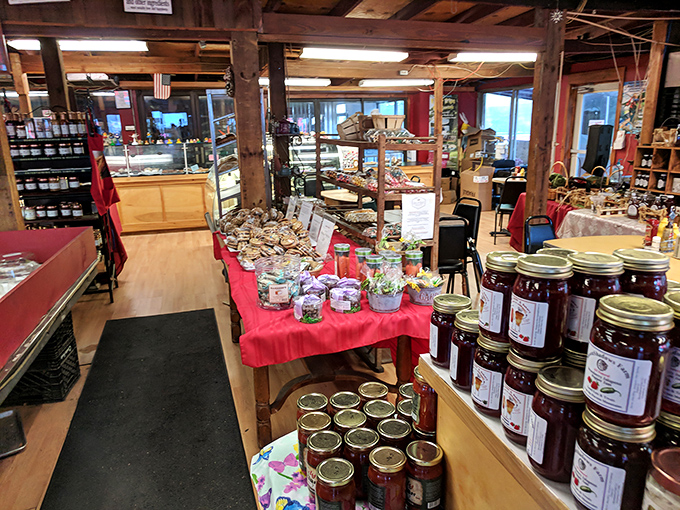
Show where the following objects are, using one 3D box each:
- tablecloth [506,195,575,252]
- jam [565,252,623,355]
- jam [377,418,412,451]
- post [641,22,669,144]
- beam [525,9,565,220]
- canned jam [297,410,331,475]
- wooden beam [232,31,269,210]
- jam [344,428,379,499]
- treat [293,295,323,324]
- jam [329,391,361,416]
[{"bbox_3d":[2.381,-0.200,5.262,0.750,0.750,1.250,-1,14,-6],"label":"tablecloth"},{"bbox_3d":[0.371,0.068,0.758,0.079,0.128,0.079,-2,15,-11],"label":"jam"},{"bbox_3d":[0.120,0.441,1.130,0.078,0.130,0.078,-1,16,0],"label":"jam"},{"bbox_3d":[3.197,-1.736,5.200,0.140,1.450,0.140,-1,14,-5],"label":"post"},{"bbox_3d":[1.976,-1.027,5.014,0.155,2.491,0.155,-5,16,-17],"label":"beam"},{"bbox_3d":[-0.053,0.411,1.104,0.073,0.117,0.073,0,14,0],"label":"canned jam"},{"bbox_3d":[-0.692,-0.595,4.109,0.190,2.199,0.190,-5,16,-17],"label":"wooden beam"},{"bbox_3d":[0.048,0.450,1.099,0.078,0.130,0.078,-1,16,0],"label":"jam"},{"bbox_3d":[-0.160,0.270,2.568,0.140,0.100,0.140,-2,16,-4],"label":"treat"},{"bbox_3d":[0.014,0.411,1.240,0.078,0.130,0.078,-8,17,-26],"label":"jam"}]

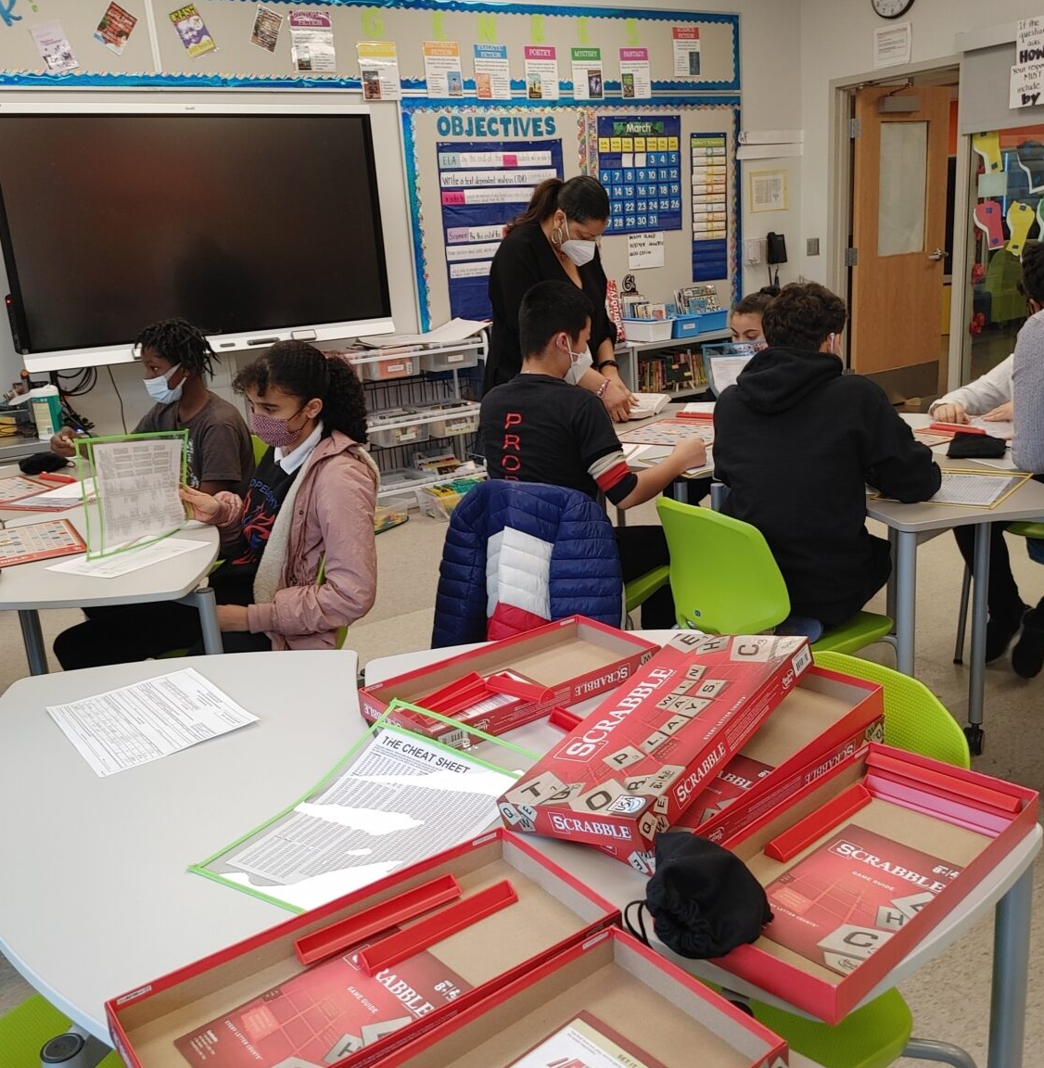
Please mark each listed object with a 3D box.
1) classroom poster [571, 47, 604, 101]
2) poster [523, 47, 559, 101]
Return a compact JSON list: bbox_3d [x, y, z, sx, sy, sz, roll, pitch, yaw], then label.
[{"bbox_3d":[0.385,-2.665,6.186,0.219,0.281,0.008,-14,18,-30],"label":"classroom poster"},{"bbox_3d":[0.115,-2.594,6.026,0.219,0.281,0.008,-14,18,-30],"label":"poster"}]

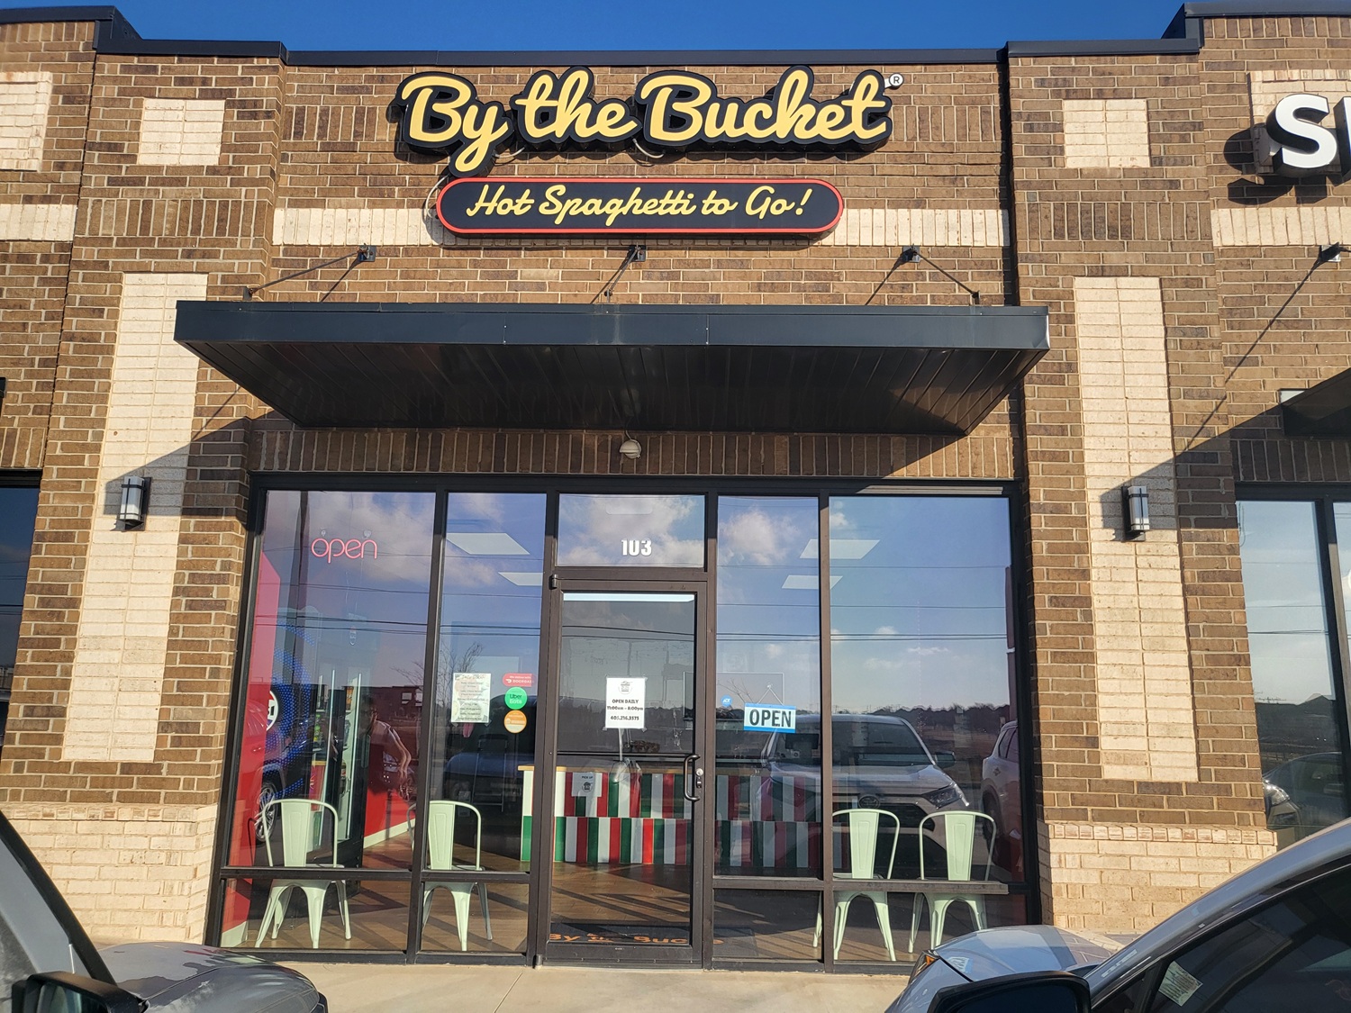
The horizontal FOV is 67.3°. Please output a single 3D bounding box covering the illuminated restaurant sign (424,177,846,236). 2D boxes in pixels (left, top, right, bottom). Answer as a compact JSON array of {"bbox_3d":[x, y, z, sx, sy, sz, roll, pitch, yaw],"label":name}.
[{"bbox_3d":[-0.217,-1.810,6.169,2.457,0.364,0.090,1,-11,2],"label":"illuminated restaurant sign"}]

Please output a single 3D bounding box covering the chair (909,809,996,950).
[{"bbox_3d":[1.628,2.215,5.955,0.450,0.850,0.460,0,-11,3],"label":"chair"}]

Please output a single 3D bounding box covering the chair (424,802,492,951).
[{"bbox_3d":[-1.336,2.164,6.013,0.440,0.840,0.480,0,-11,3],"label":"chair"}]

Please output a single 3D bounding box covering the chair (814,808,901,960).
[{"bbox_3d":[1.084,2.224,6.045,0.450,0.850,0.460,1,-11,-1],"label":"chair"}]

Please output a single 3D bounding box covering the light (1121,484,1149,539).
[{"bbox_3d":[2.550,0.032,5.618,0.113,0.313,0.140,1,-11,2],"label":"light"}]

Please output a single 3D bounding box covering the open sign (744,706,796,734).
[{"bbox_3d":[0.546,1.220,5.826,0.292,0.153,0.010,1,-11,2],"label":"open sign"}]

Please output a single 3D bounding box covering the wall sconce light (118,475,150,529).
[{"bbox_3d":[-3.091,-0.025,5.793,0.113,0.313,0.140,1,-11,2],"label":"wall sconce light"}]

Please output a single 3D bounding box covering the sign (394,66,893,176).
[{"bbox_3d":[-0.206,-2.356,6.279,3.063,0.753,0.100,1,-11,2],"label":"sign"}]

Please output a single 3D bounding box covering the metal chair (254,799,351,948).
[{"bbox_3d":[-2.197,2.170,6.045,0.450,0.850,0.460,1,-11,0],"label":"metal chair"}]

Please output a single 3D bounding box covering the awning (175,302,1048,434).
[{"bbox_3d":[-0.291,-0.688,5.385,3.990,0.190,1.520,1,-11,2],"label":"awning"}]

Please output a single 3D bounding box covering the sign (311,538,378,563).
[{"bbox_3d":[-1.988,0.266,6.101,0.399,0.158,0.030,1,-11,2],"label":"sign"}]

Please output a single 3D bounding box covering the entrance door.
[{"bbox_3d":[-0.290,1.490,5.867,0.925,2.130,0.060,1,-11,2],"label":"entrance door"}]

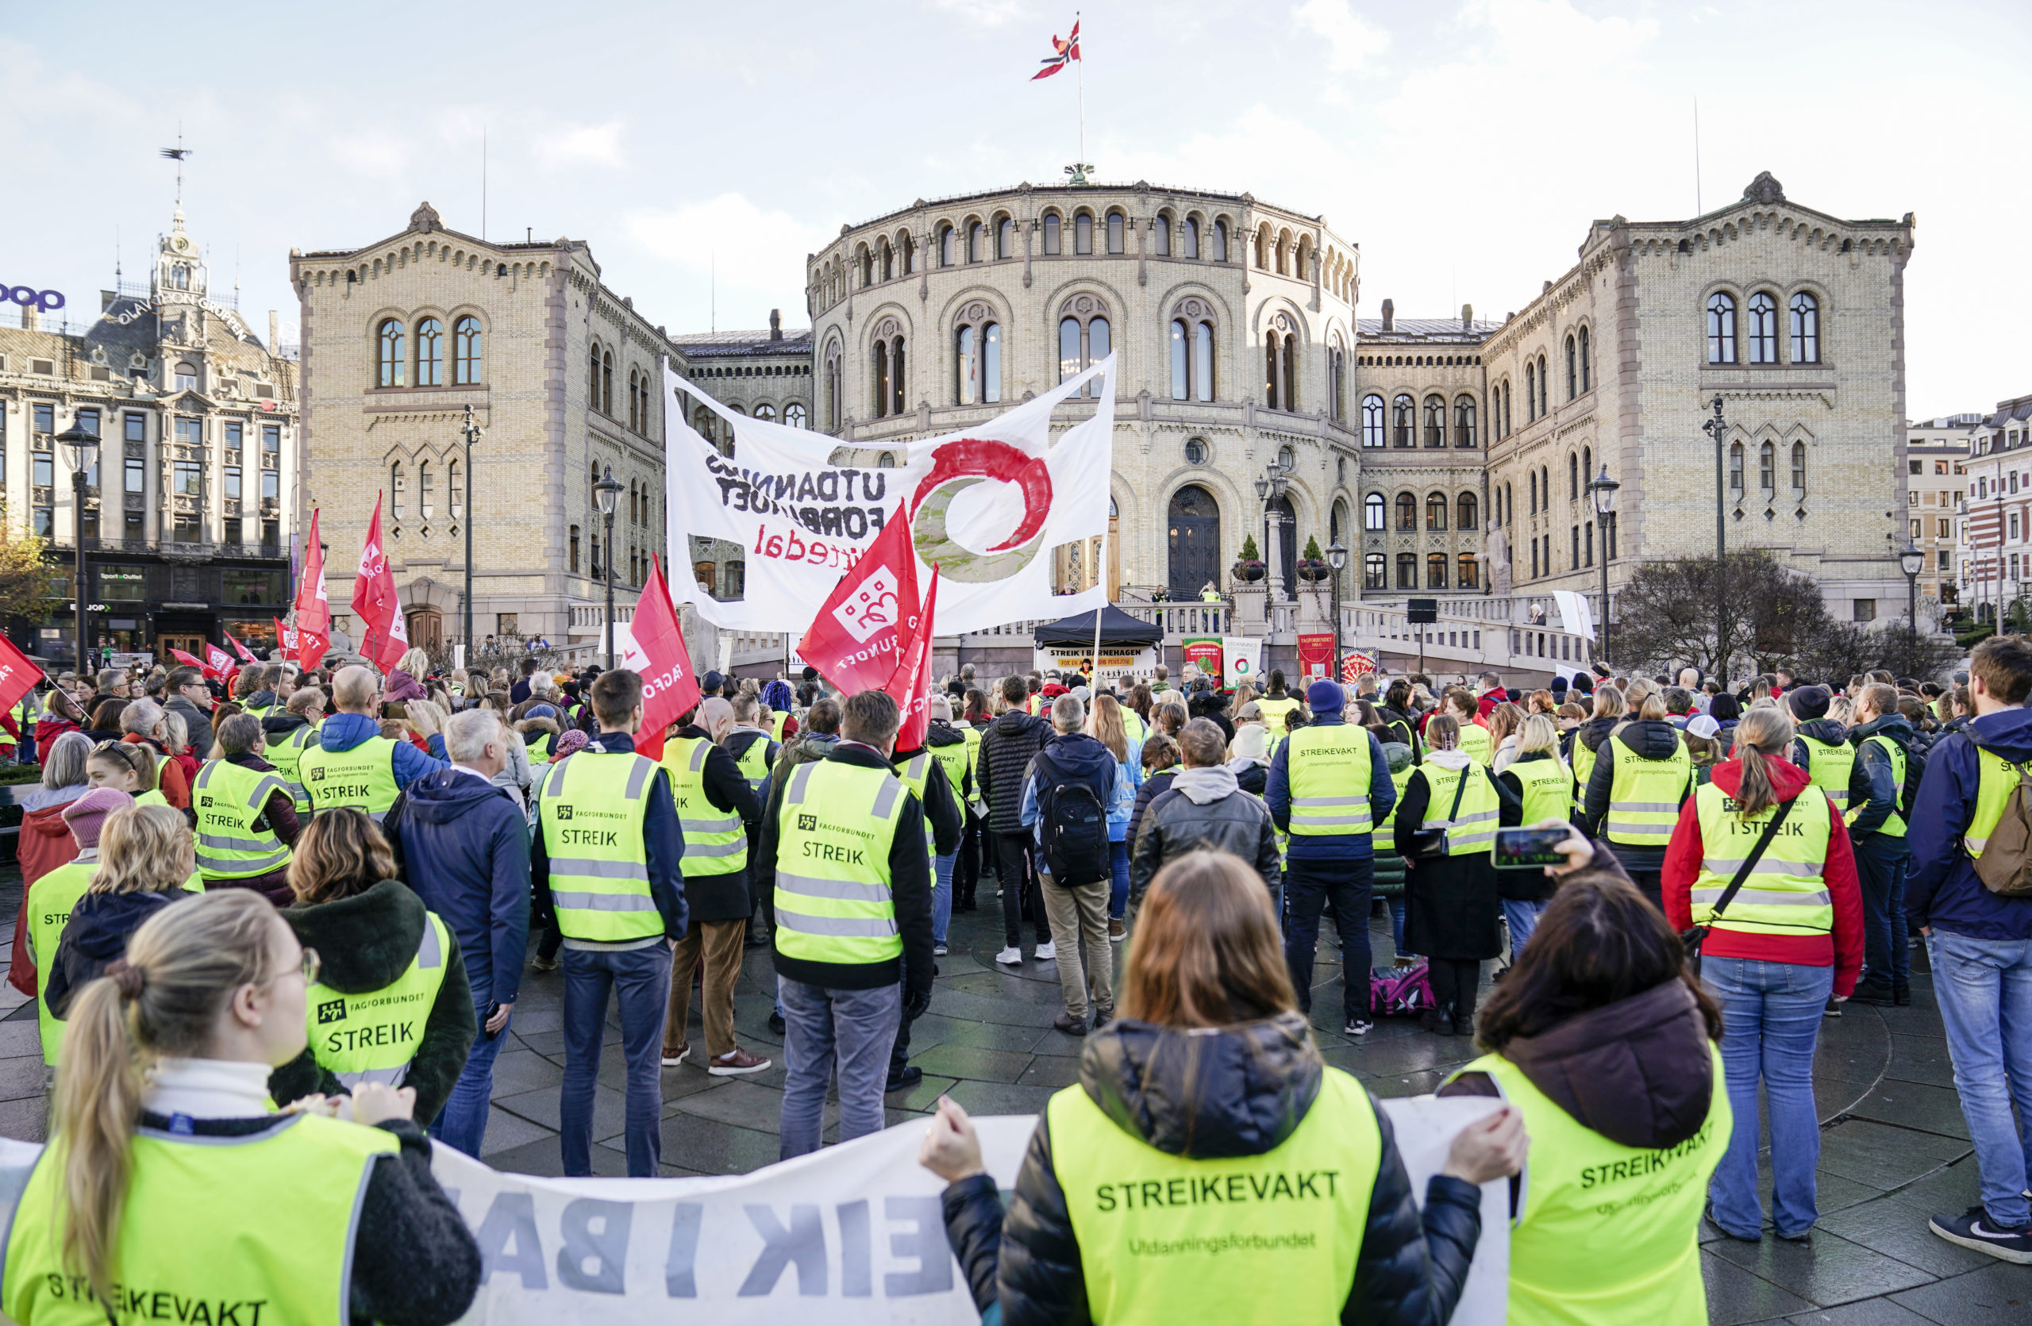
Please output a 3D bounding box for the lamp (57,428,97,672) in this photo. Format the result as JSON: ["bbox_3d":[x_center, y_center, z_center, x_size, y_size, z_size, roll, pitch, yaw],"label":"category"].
[{"bbox_3d":[-11.972,-0.571,17.241,0.600,5.200,0.600,-1,-1,0],"label":"lamp"}]

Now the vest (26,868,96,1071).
[{"bbox_3d":[-2.736,0.910,4.100,0.450,0.600,0.290,-1,-1,0],"label":"vest"}]

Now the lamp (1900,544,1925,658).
[{"bbox_3d":[21.505,-0.489,32.444,0.600,5.000,0.600,-1,-1,0],"label":"lamp"}]

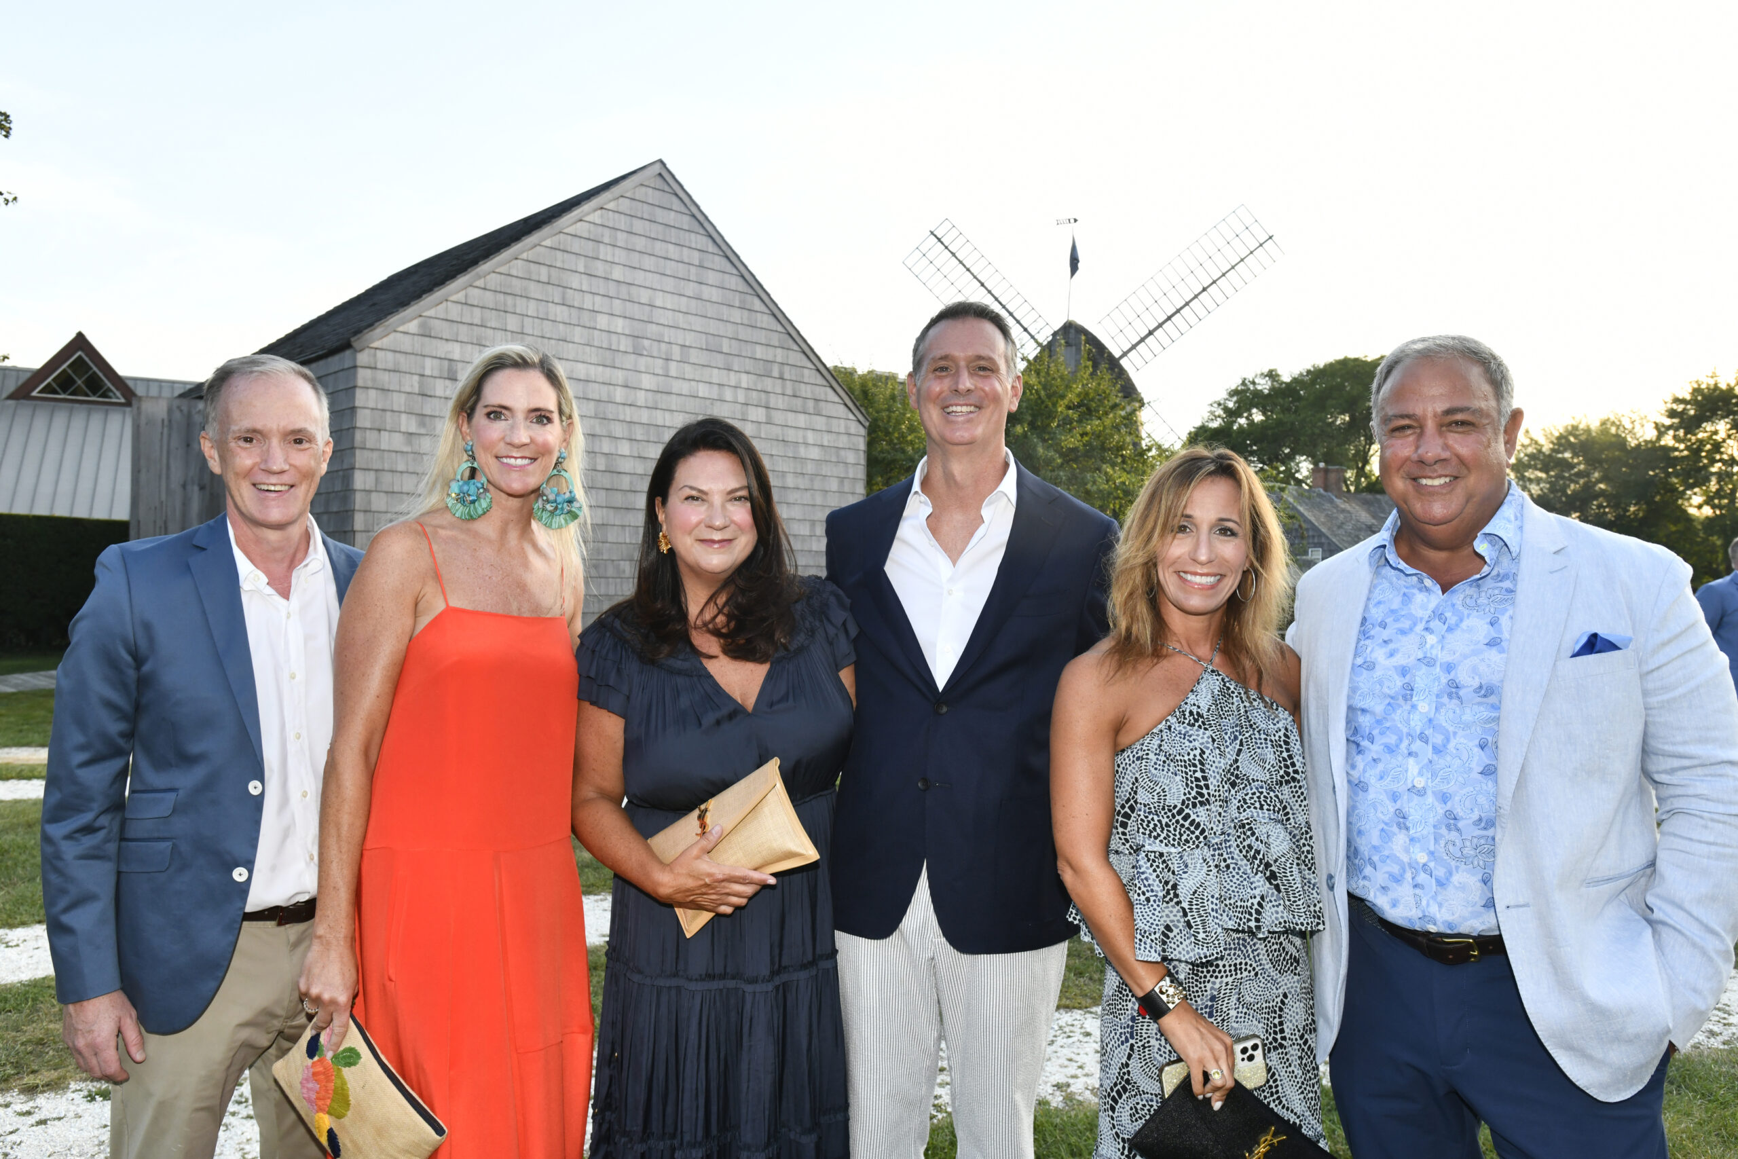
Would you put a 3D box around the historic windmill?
[{"bbox_3d":[5.850,-4.750,34.500,12.000,13.100,7.000,1,-1,16],"label":"historic windmill"}]

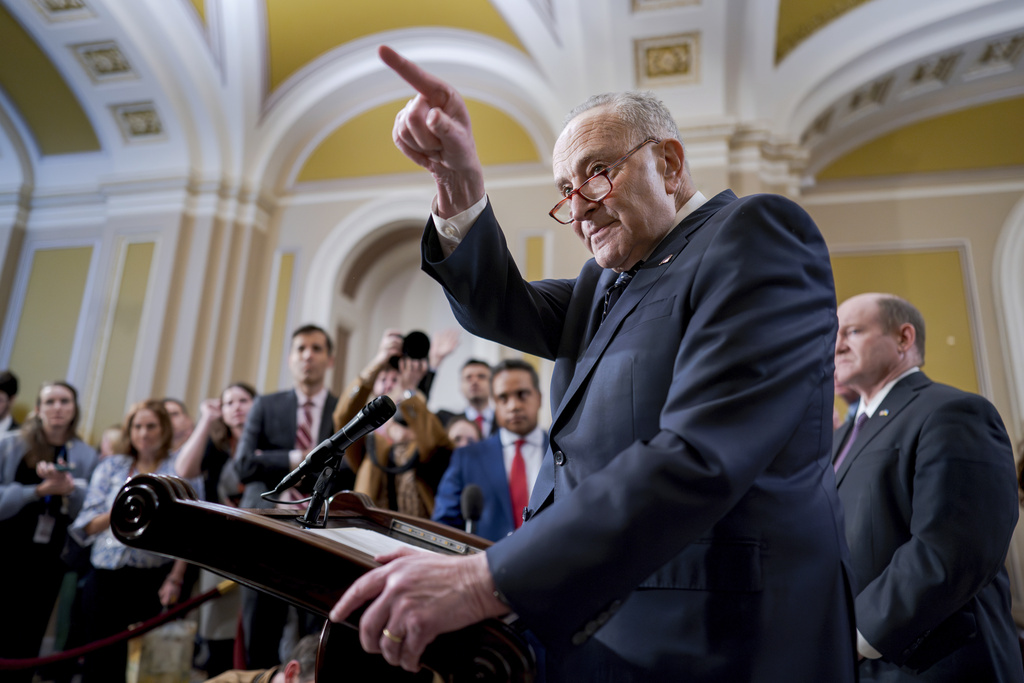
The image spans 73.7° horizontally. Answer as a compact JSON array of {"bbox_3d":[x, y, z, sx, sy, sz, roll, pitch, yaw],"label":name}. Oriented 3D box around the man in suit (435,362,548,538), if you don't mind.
[{"bbox_3d":[-0.028,0.875,2.102,0.510,1.693,0.330,3,-15,-5],"label":"man in suit"}]

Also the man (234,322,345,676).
[{"bbox_3d":[-0.784,0.824,2.332,0.510,1.857,0.380,4,-15,-9],"label":"man"}]

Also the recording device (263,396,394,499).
[{"bbox_3d":[-0.250,0.149,0.960,0.220,0.050,0.045,-37,-26,10],"label":"recording device"}]

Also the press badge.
[{"bbox_3d":[-1.931,0.772,2.820,0.070,0.115,0.010,11,-17,-30],"label":"press badge"}]

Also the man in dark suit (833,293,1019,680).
[{"bbox_3d":[0.918,0.722,1.534,0.380,1.749,0.540,6,-16,-16],"label":"man in dark suit"}]

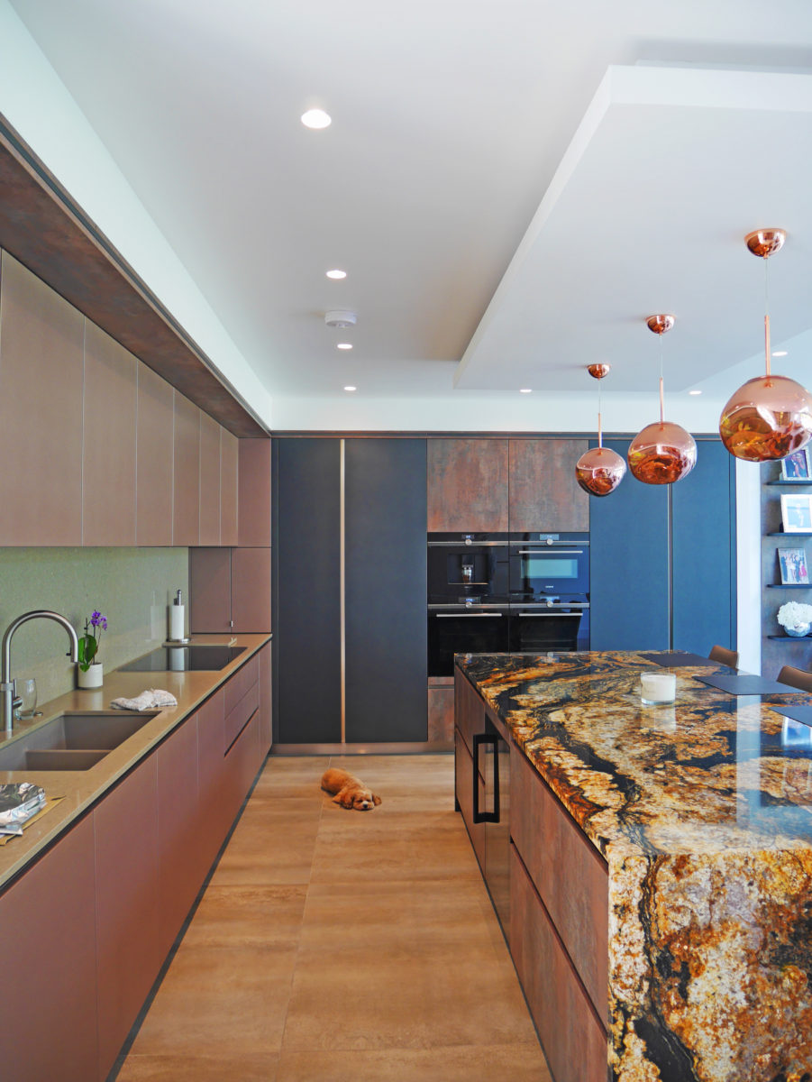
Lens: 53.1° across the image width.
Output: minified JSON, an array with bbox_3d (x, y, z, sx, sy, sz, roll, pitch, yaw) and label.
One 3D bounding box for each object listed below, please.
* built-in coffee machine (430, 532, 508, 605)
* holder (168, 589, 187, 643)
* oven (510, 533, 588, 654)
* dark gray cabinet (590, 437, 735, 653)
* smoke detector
[{"bbox_3d":[0.448,0.177,6.215,0.598,0.478,0.500,0,0,-3],"label":"built-in coffee machine"},{"bbox_3d":[-1.470,0.481,5.261,0.140,0.335,0.140,0,0,-2],"label":"holder"},{"bbox_3d":[1.046,0.469,6.266,0.602,1.062,0.550,0,0,-3],"label":"oven"},{"bbox_3d":[1.895,0.412,6.329,1.100,2.328,0.600,0,0,-3],"label":"dark gray cabinet"},{"bbox_3d":[-0.301,-1.026,3.770,0.144,0.042,0.144,0,0,-3],"label":"smoke detector"}]

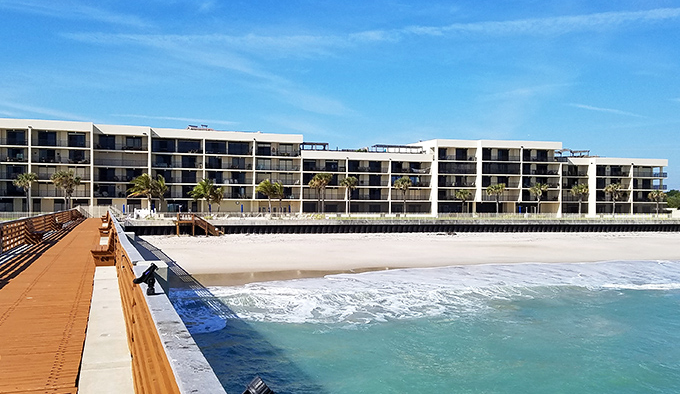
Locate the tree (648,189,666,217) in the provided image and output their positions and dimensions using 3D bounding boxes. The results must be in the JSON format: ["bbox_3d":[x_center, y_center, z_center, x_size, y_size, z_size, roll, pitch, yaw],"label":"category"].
[{"bbox_3d":[64.707,1.375,104.000,3.654,5.600,3.654,0,-1,0],"label":"tree"}]

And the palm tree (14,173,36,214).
[{"bbox_3d":[-46.495,-0.251,75.500,3.585,6.653,3.585,0,-1,0],"label":"palm tree"}]

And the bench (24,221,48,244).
[{"bbox_3d":[-14.015,1.654,23.667,0.640,0.940,2.400,1,-1,-25],"label":"bench"}]

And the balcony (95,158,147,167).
[{"bbox_3d":[-38.349,-5.824,89.858,8.700,1.300,1.800,1,-1,-17],"label":"balcony"}]

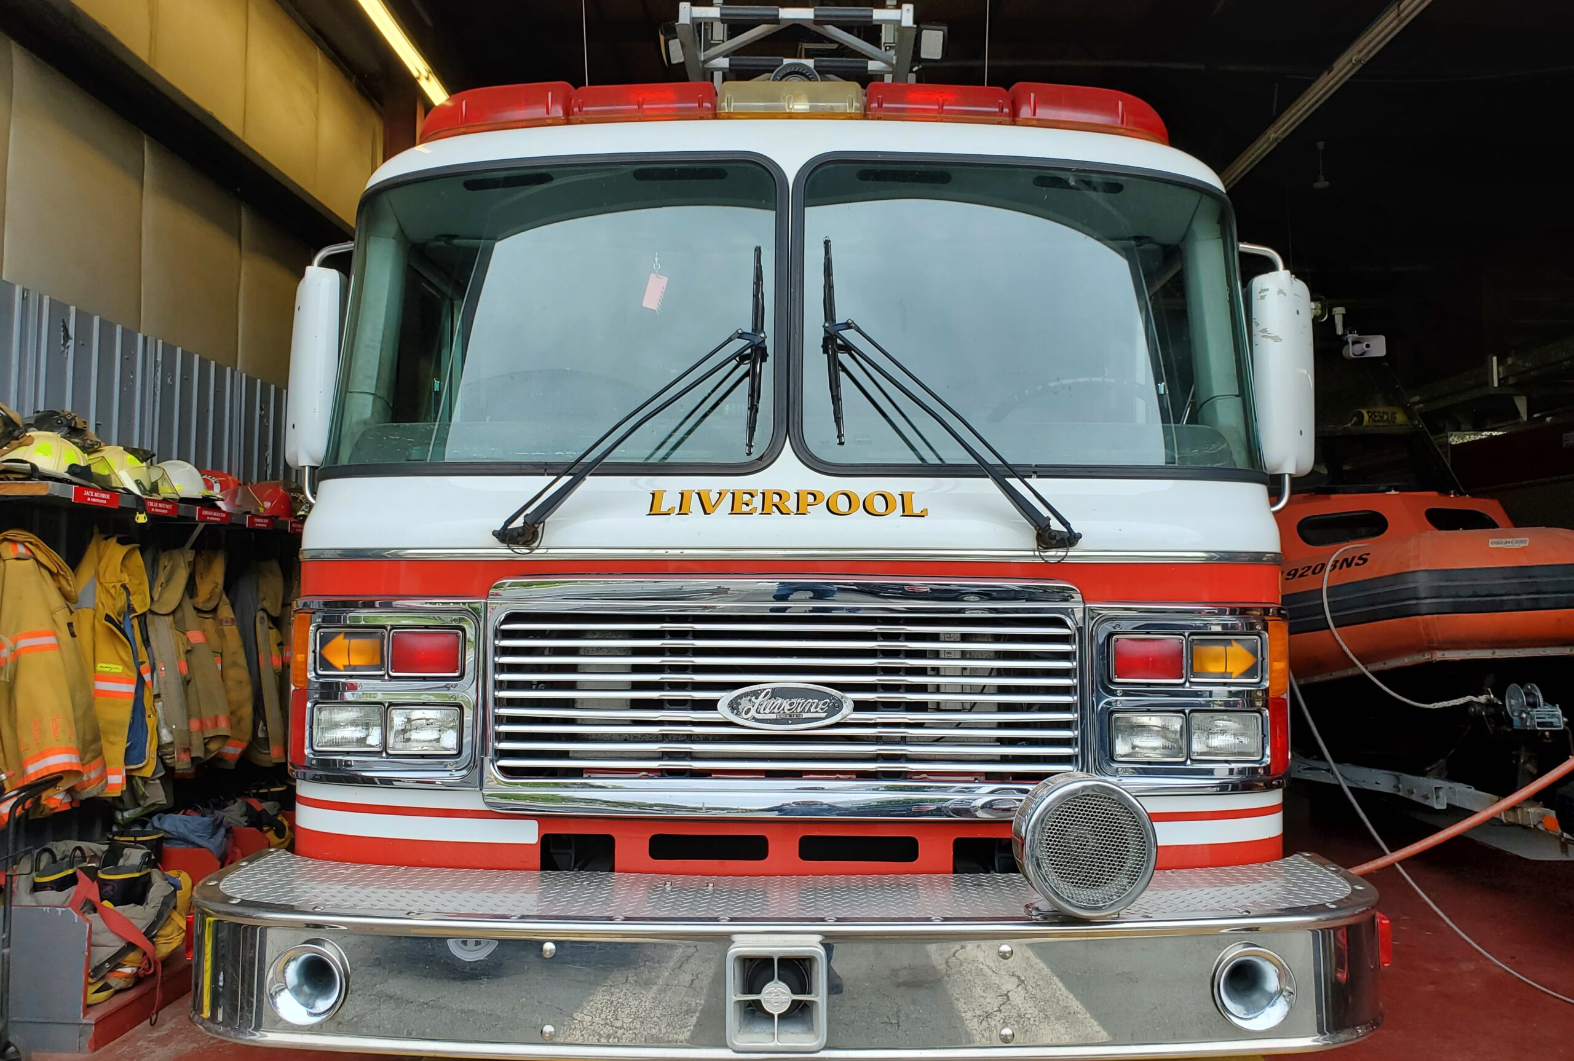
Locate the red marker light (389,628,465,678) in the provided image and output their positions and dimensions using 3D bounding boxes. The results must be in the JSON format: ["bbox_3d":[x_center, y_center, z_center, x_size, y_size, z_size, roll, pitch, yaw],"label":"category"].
[{"bbox_3d":[-0.826,0.284,2.745,0.172,0.112,0.055,0,-3,8],"label":"red marker light"}]

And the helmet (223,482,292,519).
[{"bbox_3d":[-2.434,-0.137,5.500,0.330,0.185,0.260,1,-3,-5],"label":"helmet"}]

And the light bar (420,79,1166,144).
[{"bbox_3d":[0.008,-1.091,3.260,1.970,0.150,0.360,0,-3,0],"label":"light bar"}]

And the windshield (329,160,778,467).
[{"bbox_3d":[-0.582,-0.520,2.912,1.118,0.776,0.190,0,-10,7],"label":"windshield"}]

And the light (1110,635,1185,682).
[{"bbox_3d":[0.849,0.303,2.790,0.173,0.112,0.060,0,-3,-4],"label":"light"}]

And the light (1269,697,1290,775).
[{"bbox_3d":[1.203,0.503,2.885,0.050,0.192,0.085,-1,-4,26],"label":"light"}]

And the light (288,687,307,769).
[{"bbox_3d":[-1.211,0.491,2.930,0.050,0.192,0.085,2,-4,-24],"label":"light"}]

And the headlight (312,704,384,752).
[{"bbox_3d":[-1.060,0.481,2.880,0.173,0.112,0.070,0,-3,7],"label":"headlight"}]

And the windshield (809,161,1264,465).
[{"bbox_3d":[0.586,-0.520,2.912,1.109,0.784,0.190,1,-10,-7],"label":"windshield"}]

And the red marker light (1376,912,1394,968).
[{"bbox_3d":[1.317,0.910,2.630,0.032,0.116,0.070,0,-3,3],"label":"red marker light"}]

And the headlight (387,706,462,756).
[{"bbox_3d":[-0.827,0.461,2.740,0.172,0.112,0.065,0,-3,8],"label":"headlight"}]

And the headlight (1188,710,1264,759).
[{"bbox_3d":[1.014,0.479,2.770,0.172,0.112,0.065,1,-3,-6],"label":"headlight"}]

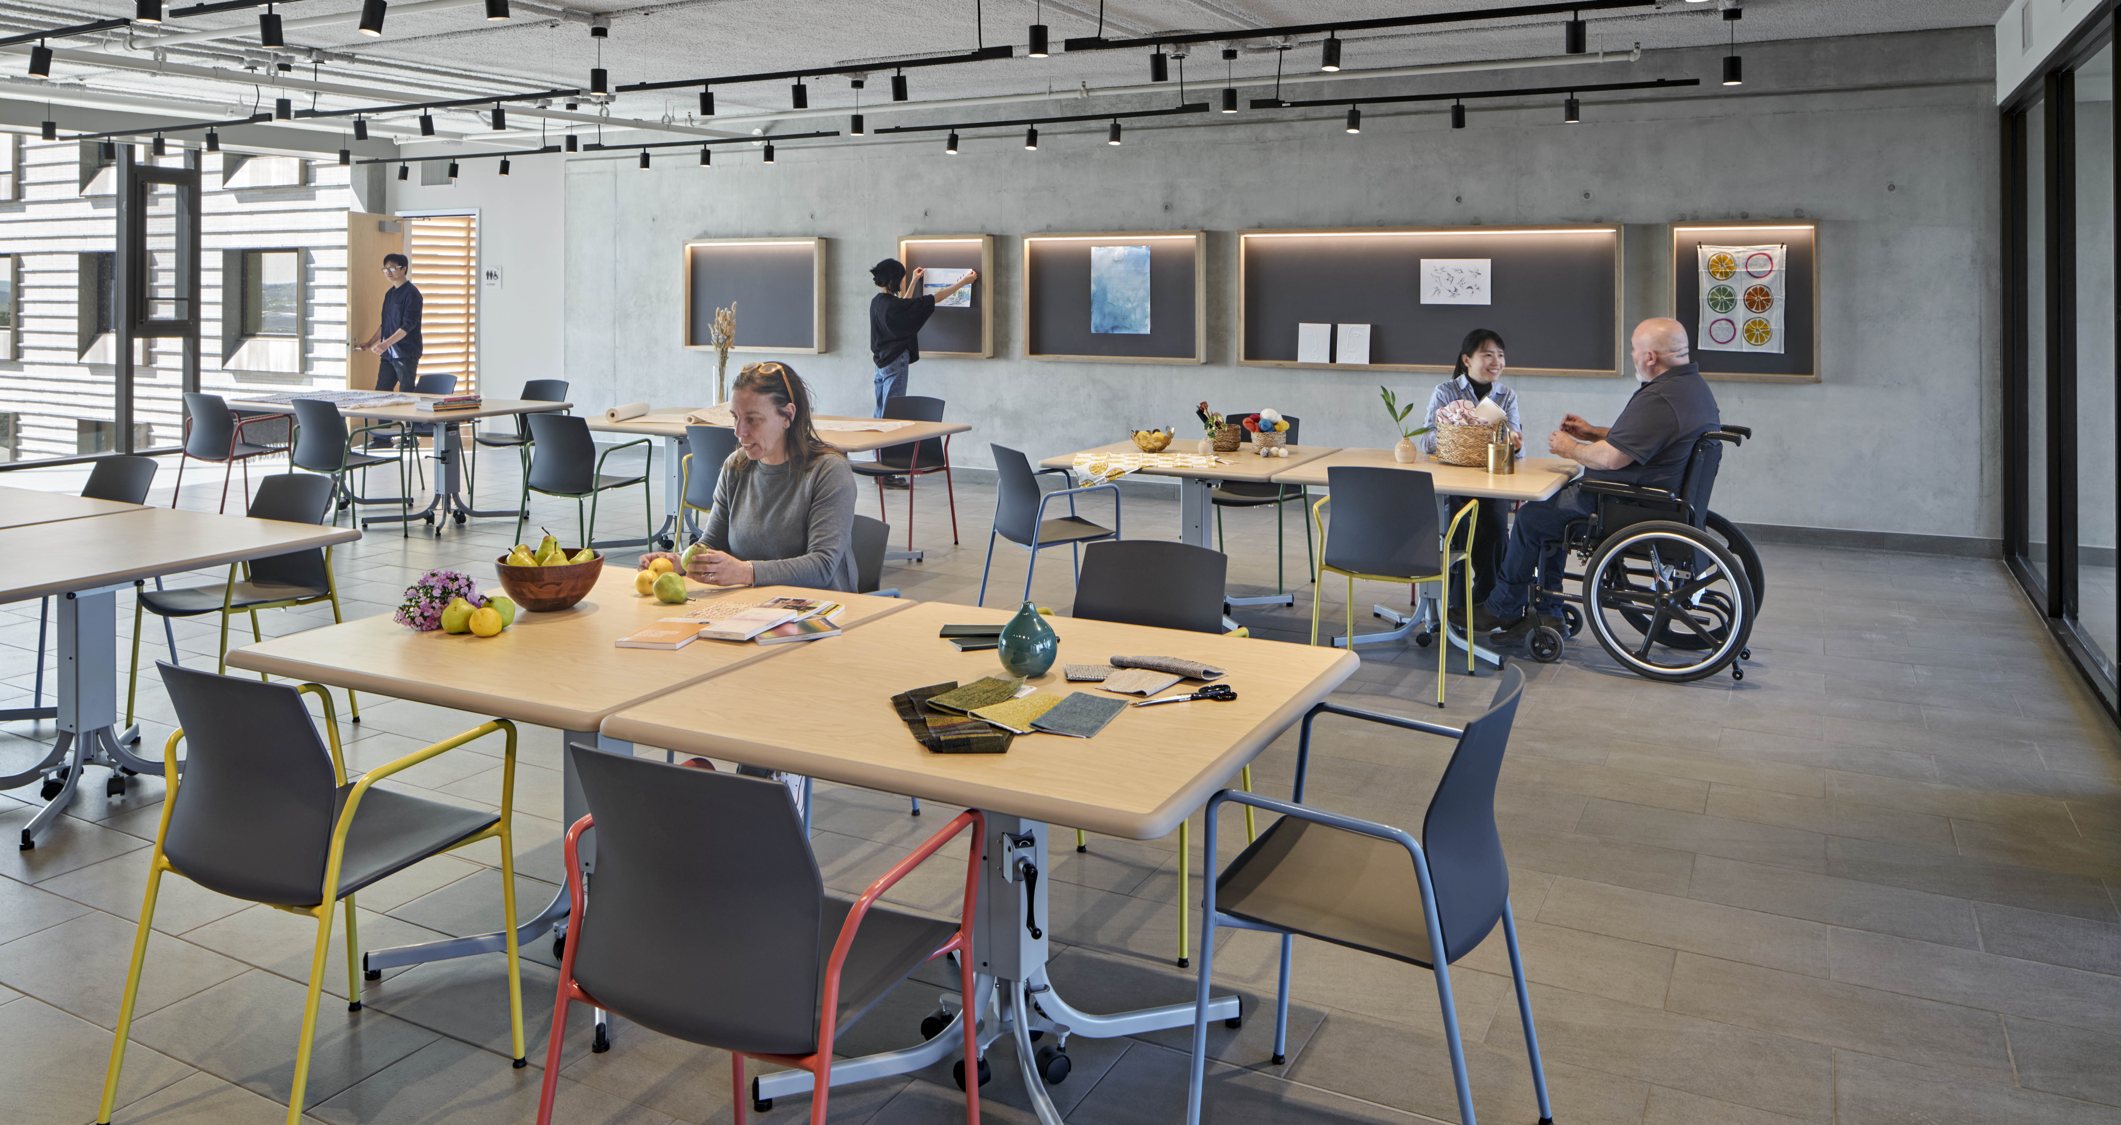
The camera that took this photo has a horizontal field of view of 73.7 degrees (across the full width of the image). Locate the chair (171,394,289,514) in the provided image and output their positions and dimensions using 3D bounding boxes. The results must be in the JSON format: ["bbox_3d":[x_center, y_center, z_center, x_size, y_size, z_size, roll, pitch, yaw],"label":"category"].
[{"bbox_3d":[-5.064,-0.622,8.667,0.560,0.830,0.540,5,11,28],"label":"chair"}]

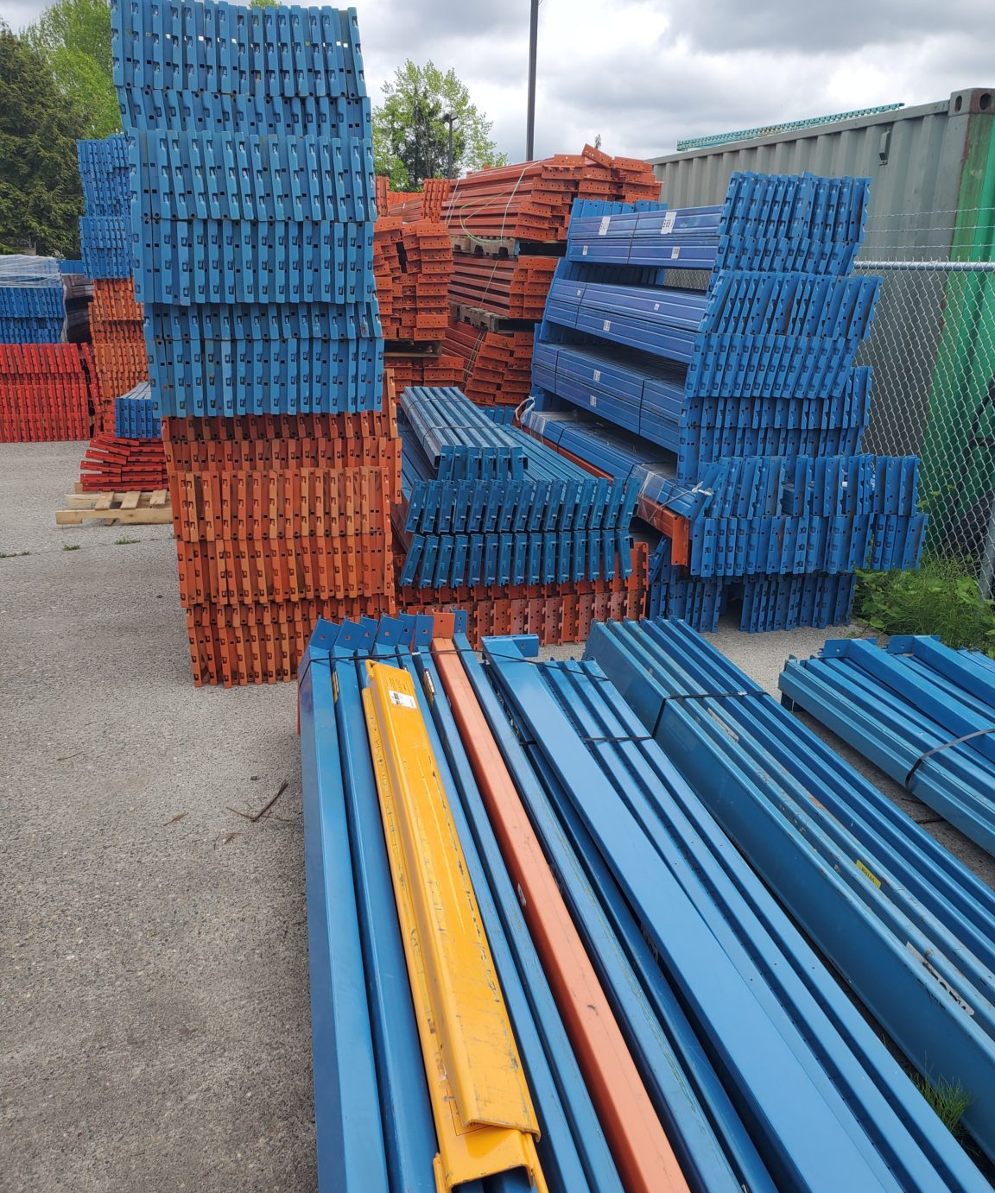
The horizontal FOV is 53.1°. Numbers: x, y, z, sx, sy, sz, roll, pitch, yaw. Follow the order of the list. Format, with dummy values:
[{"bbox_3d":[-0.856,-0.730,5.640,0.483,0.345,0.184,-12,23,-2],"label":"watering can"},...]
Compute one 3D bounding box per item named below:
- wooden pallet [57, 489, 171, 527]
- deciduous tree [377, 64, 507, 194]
[{"bbox_3d":[-2.375,-0.702,7.033,1.220,0.125,0.940,-3,20,-13],"label":"wooden pallet"},{"bbox_3d":[-3.911,-23.615,55.880,8.425,11.536,8.425,1,19,0],"label":"deciduous tree"}]

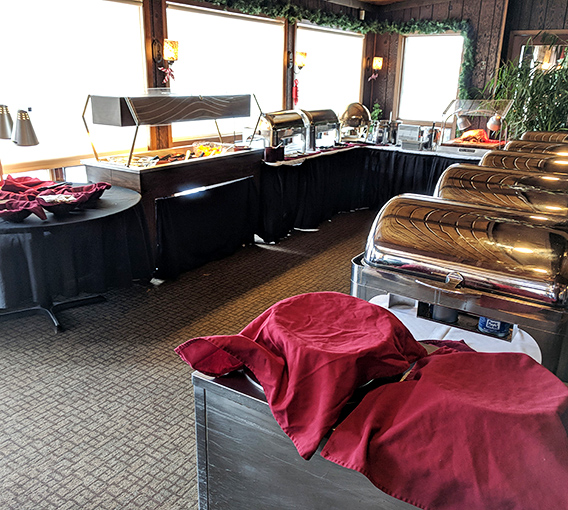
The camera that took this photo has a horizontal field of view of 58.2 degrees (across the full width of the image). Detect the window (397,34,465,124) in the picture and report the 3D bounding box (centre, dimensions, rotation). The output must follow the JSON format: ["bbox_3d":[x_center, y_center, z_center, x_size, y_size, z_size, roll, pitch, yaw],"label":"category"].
[{"bbox_3d":[2.110,-2.543,7.419,0.930,1.220,0.100,13,23,30],"label":"window"}]

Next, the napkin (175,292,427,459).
[{"bbox_3d":[0.057,0.250,1.290,0.550,0.240,0.450,13,23,30],"label":"napkin"}]

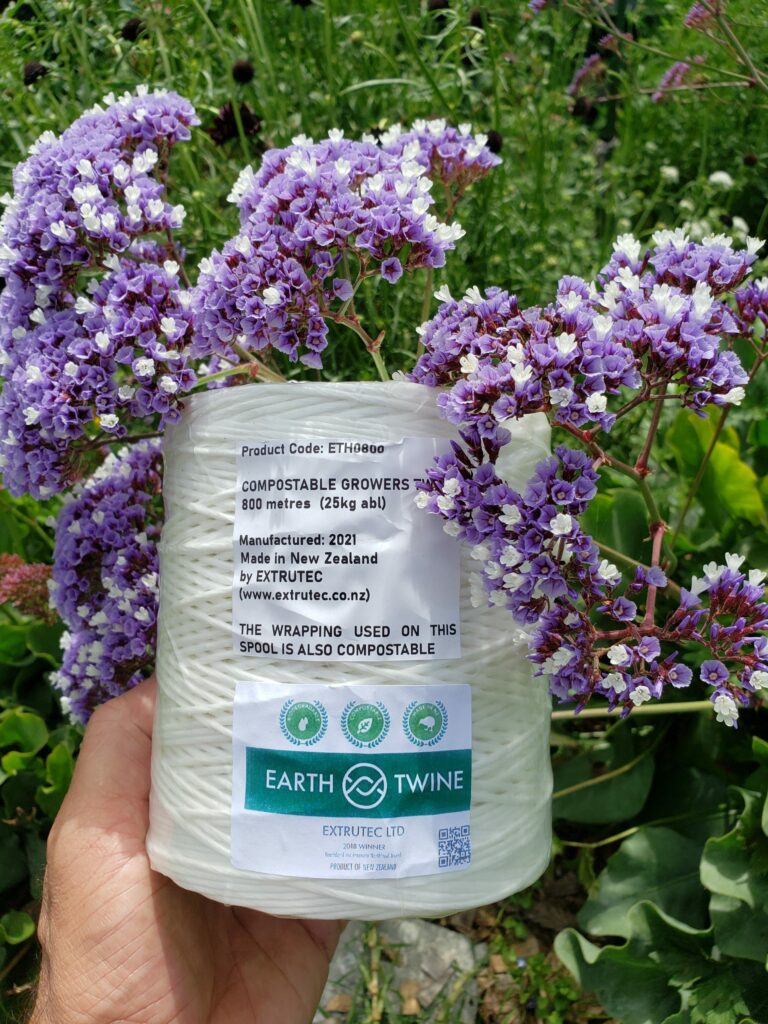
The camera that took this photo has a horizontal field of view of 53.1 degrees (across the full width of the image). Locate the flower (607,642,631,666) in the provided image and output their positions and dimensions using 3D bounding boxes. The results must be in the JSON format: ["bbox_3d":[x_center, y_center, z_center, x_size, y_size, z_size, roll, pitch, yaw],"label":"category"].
[{"bbox_3d":[0.094,0.057,0.308,0.009,0.009,0.007,18,5,26],"label":"flower"}]

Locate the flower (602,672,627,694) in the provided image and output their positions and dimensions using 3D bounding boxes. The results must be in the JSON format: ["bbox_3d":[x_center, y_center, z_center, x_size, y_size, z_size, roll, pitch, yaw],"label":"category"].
[{"bbox_3d":[0.092,0.069,0.308,0.009,0.009,0.007,15,8,23],"label":"flower"}]

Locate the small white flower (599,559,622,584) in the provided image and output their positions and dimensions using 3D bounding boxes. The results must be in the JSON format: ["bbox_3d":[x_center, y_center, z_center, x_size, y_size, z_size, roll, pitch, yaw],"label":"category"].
[{"bbox_3d":[0.071,0.019,0.242,0.007,0.008,0.007,-4,14,-16],"label":"small white flower"}]

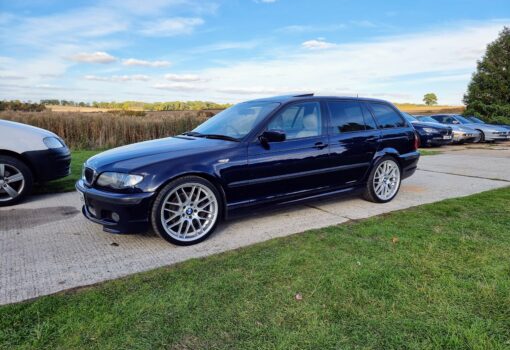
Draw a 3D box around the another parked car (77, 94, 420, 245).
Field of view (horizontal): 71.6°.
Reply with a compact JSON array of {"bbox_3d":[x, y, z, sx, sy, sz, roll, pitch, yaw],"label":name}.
[{"bbox_3d":[0.216,-0.298,4.487,4.470,1.410,1.770,-7,12,-33],"label":"another parked car"}]

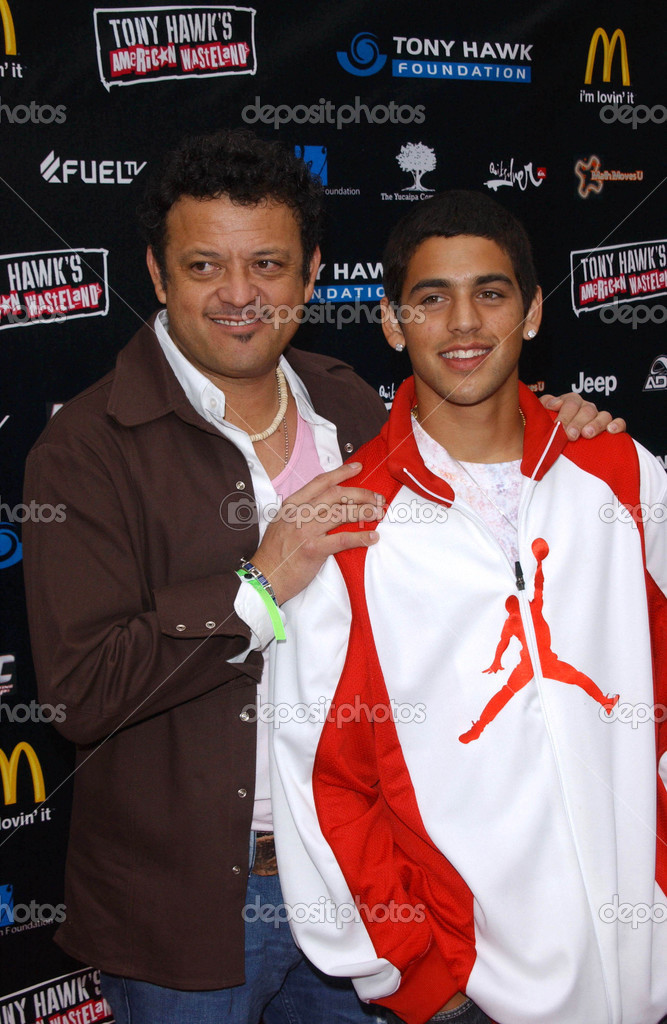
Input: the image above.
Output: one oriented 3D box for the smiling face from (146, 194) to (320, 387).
[{"bbox_3d":[-0.108,-0.241,2.070,0.184,0.203,0.155,-4,6,-6],"label":"smiling face"}]

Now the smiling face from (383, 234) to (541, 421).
[{"bbox_3d":[0.137,-0.200,2.030,0.165,0.187,0.150,-5,5,3],"label":"smiling face"}]

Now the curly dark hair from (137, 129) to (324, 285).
[{"bbox_3d":[-0.112,-0.327,2.060,0.203,0.185,0.220,-3,7,-5],"label":"curly dark hair"}]

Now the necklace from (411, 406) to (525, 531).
[{"bbox_3d":[0.144,-0.055,2.030,0.125,0.135,0.120,0,7,0],"label":"necklace"}]

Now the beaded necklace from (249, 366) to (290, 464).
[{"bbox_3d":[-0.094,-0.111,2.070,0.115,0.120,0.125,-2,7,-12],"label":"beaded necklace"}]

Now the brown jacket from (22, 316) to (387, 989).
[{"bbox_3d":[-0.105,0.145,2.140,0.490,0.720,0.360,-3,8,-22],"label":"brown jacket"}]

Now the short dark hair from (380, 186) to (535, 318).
[{"bbox_3d":[0.139,-0.283,2.080,0.167,0.138,0.190,-5,5,3],"label":"short dark hair"}]

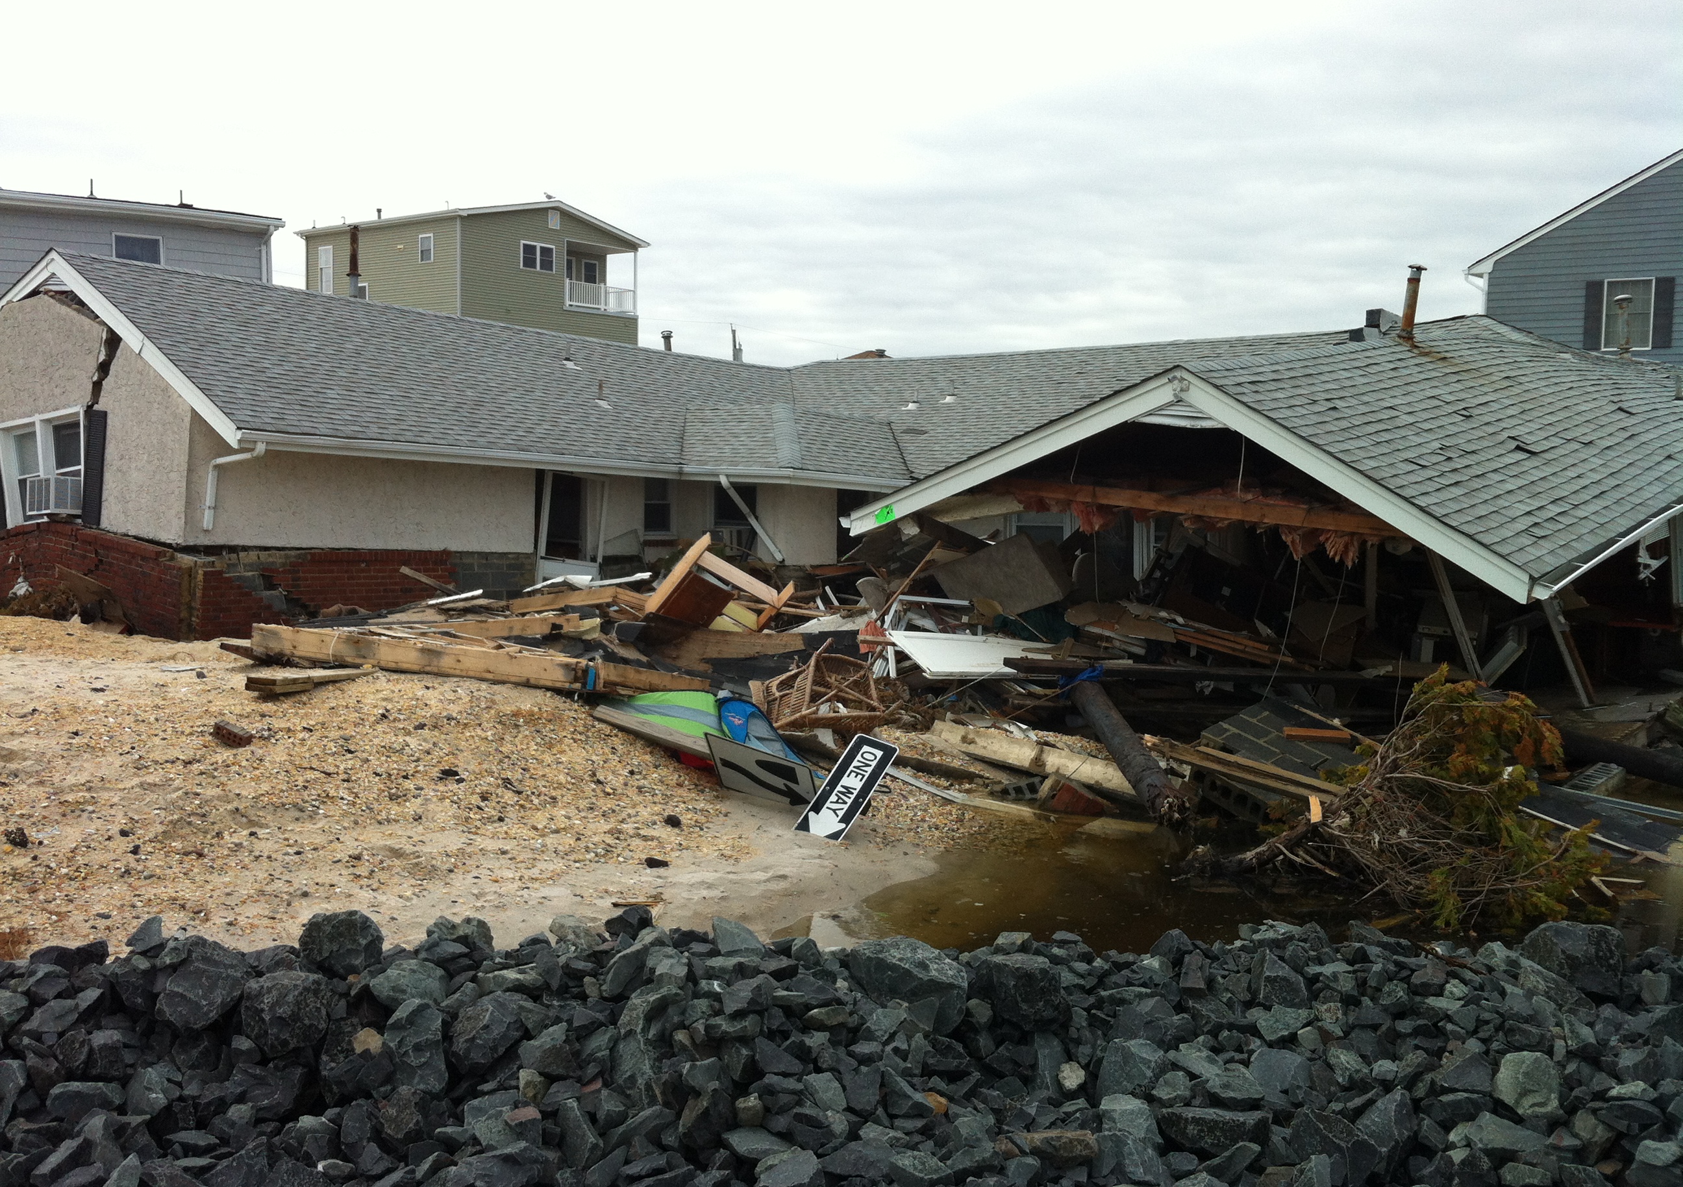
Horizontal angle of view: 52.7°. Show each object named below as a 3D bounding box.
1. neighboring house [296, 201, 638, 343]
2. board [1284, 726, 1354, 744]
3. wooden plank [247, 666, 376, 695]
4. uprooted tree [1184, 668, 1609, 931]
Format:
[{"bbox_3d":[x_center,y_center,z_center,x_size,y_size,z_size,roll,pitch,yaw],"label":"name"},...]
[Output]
[{"bbox_3d":[-13.818,-8.613,63.680,9.082,11.473,9.187,4,5,37],"label":"neighboring house"},{"bbox_3d":[3.207,0.948,11.400,0.443,0.040,0.089,5,26,0],"label":"board"},{"bbox_3d":[-3.395,0.544,10.838,0.750,0.085,0.220,-5,7,-44],"label":"wooden plank"},{"bbox_3d":[3.106,1.150,9.500,2.300,1.220,1.350,2,4,18],"label":"uprooted tree"}]

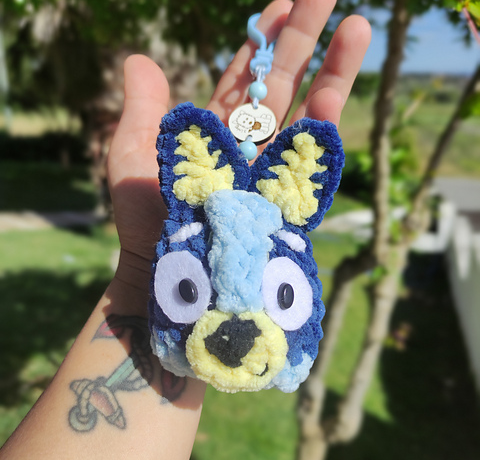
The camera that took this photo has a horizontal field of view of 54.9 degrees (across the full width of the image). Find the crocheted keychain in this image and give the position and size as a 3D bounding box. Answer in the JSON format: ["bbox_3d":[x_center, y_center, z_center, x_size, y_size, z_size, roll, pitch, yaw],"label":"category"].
[{"bbox_3d":[0.005,-0.019,0.205,0.081,0.172,0.047,3,-12,2],"label":"crocheted keychain"}]

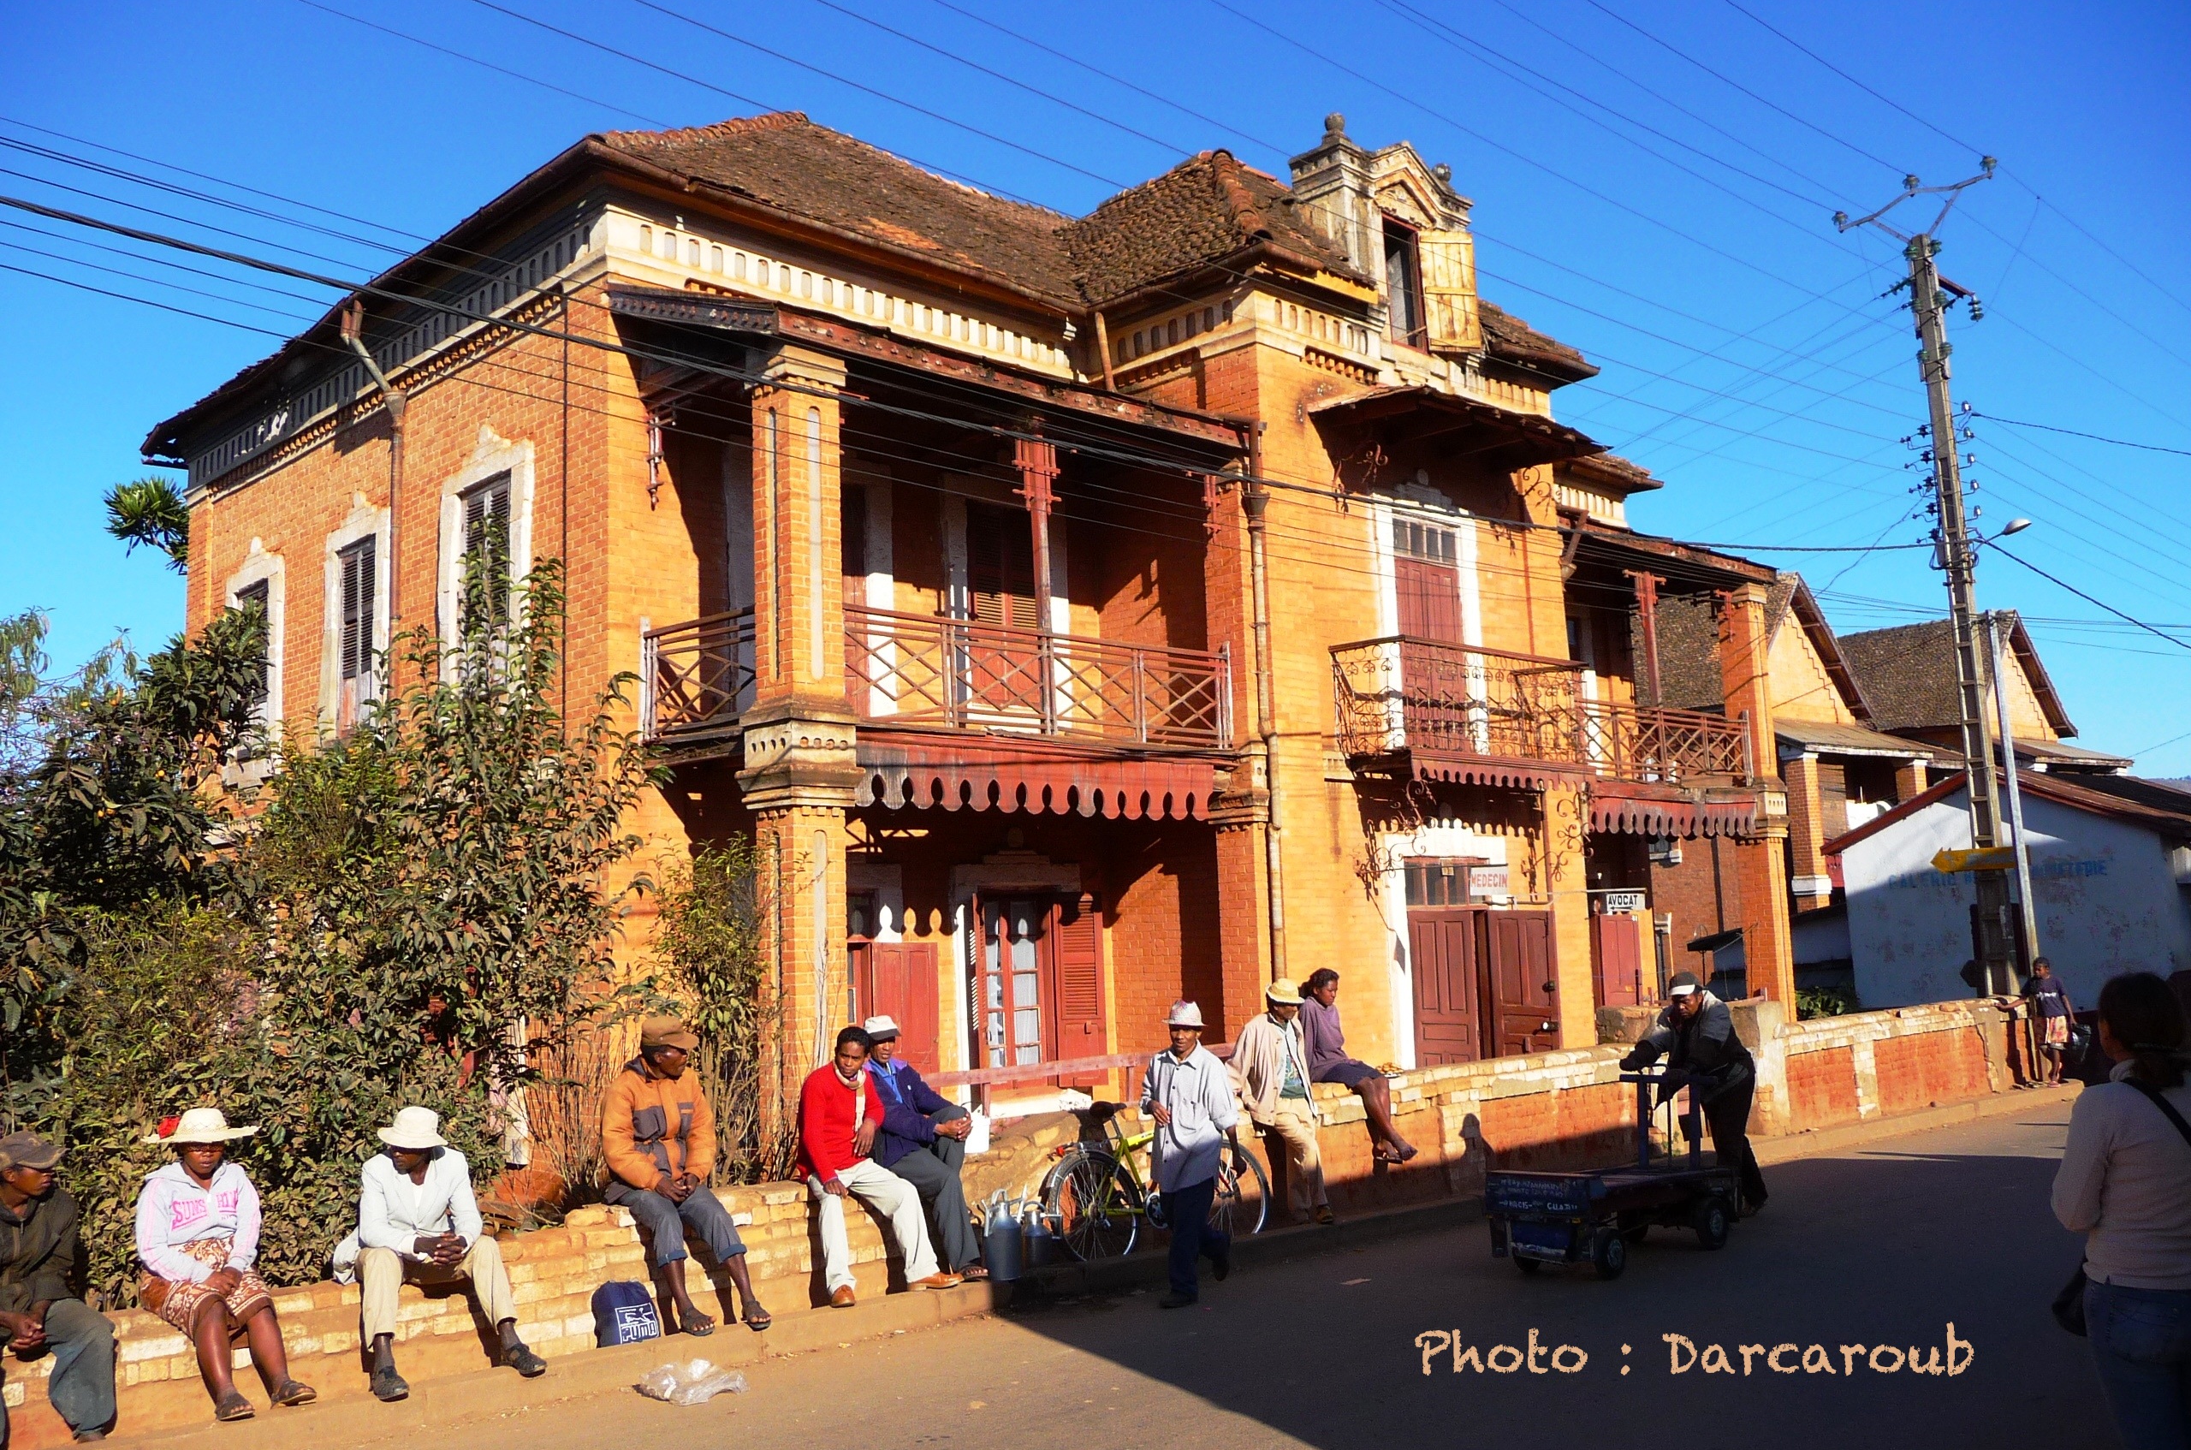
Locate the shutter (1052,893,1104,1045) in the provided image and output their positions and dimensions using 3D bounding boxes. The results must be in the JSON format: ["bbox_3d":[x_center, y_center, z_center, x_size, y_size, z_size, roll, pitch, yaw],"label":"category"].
[{"bbox_3d":[-0.157,2.653,17.870,0.480,1.917,0.050,-4,-7,14],"label":"shutter"}]

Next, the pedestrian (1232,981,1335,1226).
[{"bbox_3d":[1.175,2.367,11.094,0.525,1.515,0.485,3,-8,-38],"label":"pedestrian"}]

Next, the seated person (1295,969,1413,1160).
[{"bbox_3d":[1.801,2.353,12.150,0.780,1.320,0.460,-8,-9,42],"label":"seated person"}]

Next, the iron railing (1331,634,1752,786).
[{"bbox_3d":[6.266,-0.036,21.617,9.761,1.169,0.950,5,-9,-45],"label":"iron railing"}]

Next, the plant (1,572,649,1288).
[{"bbox_3d":[-3.934,0.960,9.428,3.300,3.500,2.200,4,-8,-44],"label":"plant"}]

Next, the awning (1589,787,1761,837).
[{"bbox_3d":[8.194,1.292,25.070,4.949,0.549,0.137,4,-8,-44],"label":"awning"}]

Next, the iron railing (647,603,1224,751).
[{"bbox_3d":[-1.439,-0.221,17.648,5.488,1.176,2.646,4,-8,-44],"label":"iron railing"}]

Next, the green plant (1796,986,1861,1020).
[{"bbox_3d":[9.680,3.847,23.500,1.150,0.900,1.000,4,-9,-39],"label":"green plant"}]

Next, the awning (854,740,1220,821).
[{"bbox_3d":[-0.432,0.533,16.783,4.949,0.598,0.137,4,-8,-44],"label":"awning"}]

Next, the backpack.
[{"bbox_3d":[-2.161,2.695,8.153,0.293,0.303,0.182,4,-9,-42],"label":"backpack"}]

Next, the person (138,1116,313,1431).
[{"bbox_3d":[-3.888,2.363,7.915,0.550,1.290,0.780,4,-9,-38],"label":"person"}]

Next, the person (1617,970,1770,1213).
[{"bbox_3d":[4.131,2.530,12.100,0.850,1.620,0.600,4,-9,-42],"label":"person"}]

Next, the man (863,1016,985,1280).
[{"bbox_3d":[-0.967,2.432,10.307,0.800,1.460,0.560,-7,-8,41],"label":"man"}]

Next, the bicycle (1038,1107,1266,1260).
[{"bbox_3d":[0.380,2.714,10.731,1.760,1.000,0.550,4,-9,-39],"label":"bicycle"}]

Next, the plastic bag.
[{"bbox_3d":[-1.926,3.145,8.470,0.530,0.150,0.340,-1,-7,-6],"label":"plastic bag"}]

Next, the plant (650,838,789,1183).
[{"bbox_3d":[-2.377,1.860,11.237,0.850,2.250,0.850,-2,-7,0],"label":"plant"}]

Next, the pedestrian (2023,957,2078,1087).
[{"bbox_3d":[10.230,3.165,19.000,0.480,1.360,0.360,-7,-8,38],"label":"pedestrian"}]

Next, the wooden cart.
[{"bbox_3d":[3.138,2.668,10.595,1.664,1.030,0.753,4,-8,-44],"label":"wooden cart"}]

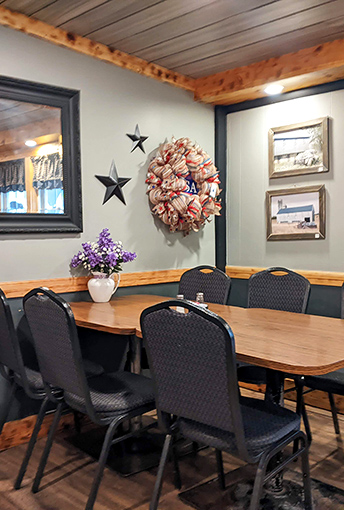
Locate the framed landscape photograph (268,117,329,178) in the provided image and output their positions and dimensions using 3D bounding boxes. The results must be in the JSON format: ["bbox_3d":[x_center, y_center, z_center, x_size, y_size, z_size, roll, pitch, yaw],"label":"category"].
[{"bbox_3d":[0.855,-0.708,3.593,0.025,0.347,0.460,-3,3,-43],"label":"framed landscape photograph"}]

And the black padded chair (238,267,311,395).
[{"bbox_3d":[0.449,0.570,2.988,0.560,0.968,0.450,-3,3,-43],"label":"black padded chair"}]

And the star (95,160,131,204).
[{"bbox_3d":[-0.371,-0.465,3.408,0.293,0.283,0.040,-3,3,-43],"label":"star"}]

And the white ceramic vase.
[{"bbox_3d":[-0.410,0.199,3.225,0.190,0.185,0.165,-1,3,0],"label":"white ceramic vase"}]

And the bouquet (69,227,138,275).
[{"bbox_3d":[-0.405,-0.015,3.149,0.380,0.285,0.320,-3,3,-43],"label":"bouquet"}]

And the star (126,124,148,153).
[{"bbox_3d":[-0.227,-0.775,3.540,0.193,0.188,0.030,-3,3,-43],"label":"star"}]

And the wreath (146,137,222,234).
[{"bbox_3d":[0.087,-0.480,3.728,0.670,0.680,0.200,-3,3,-43],"label":"wreath"}]

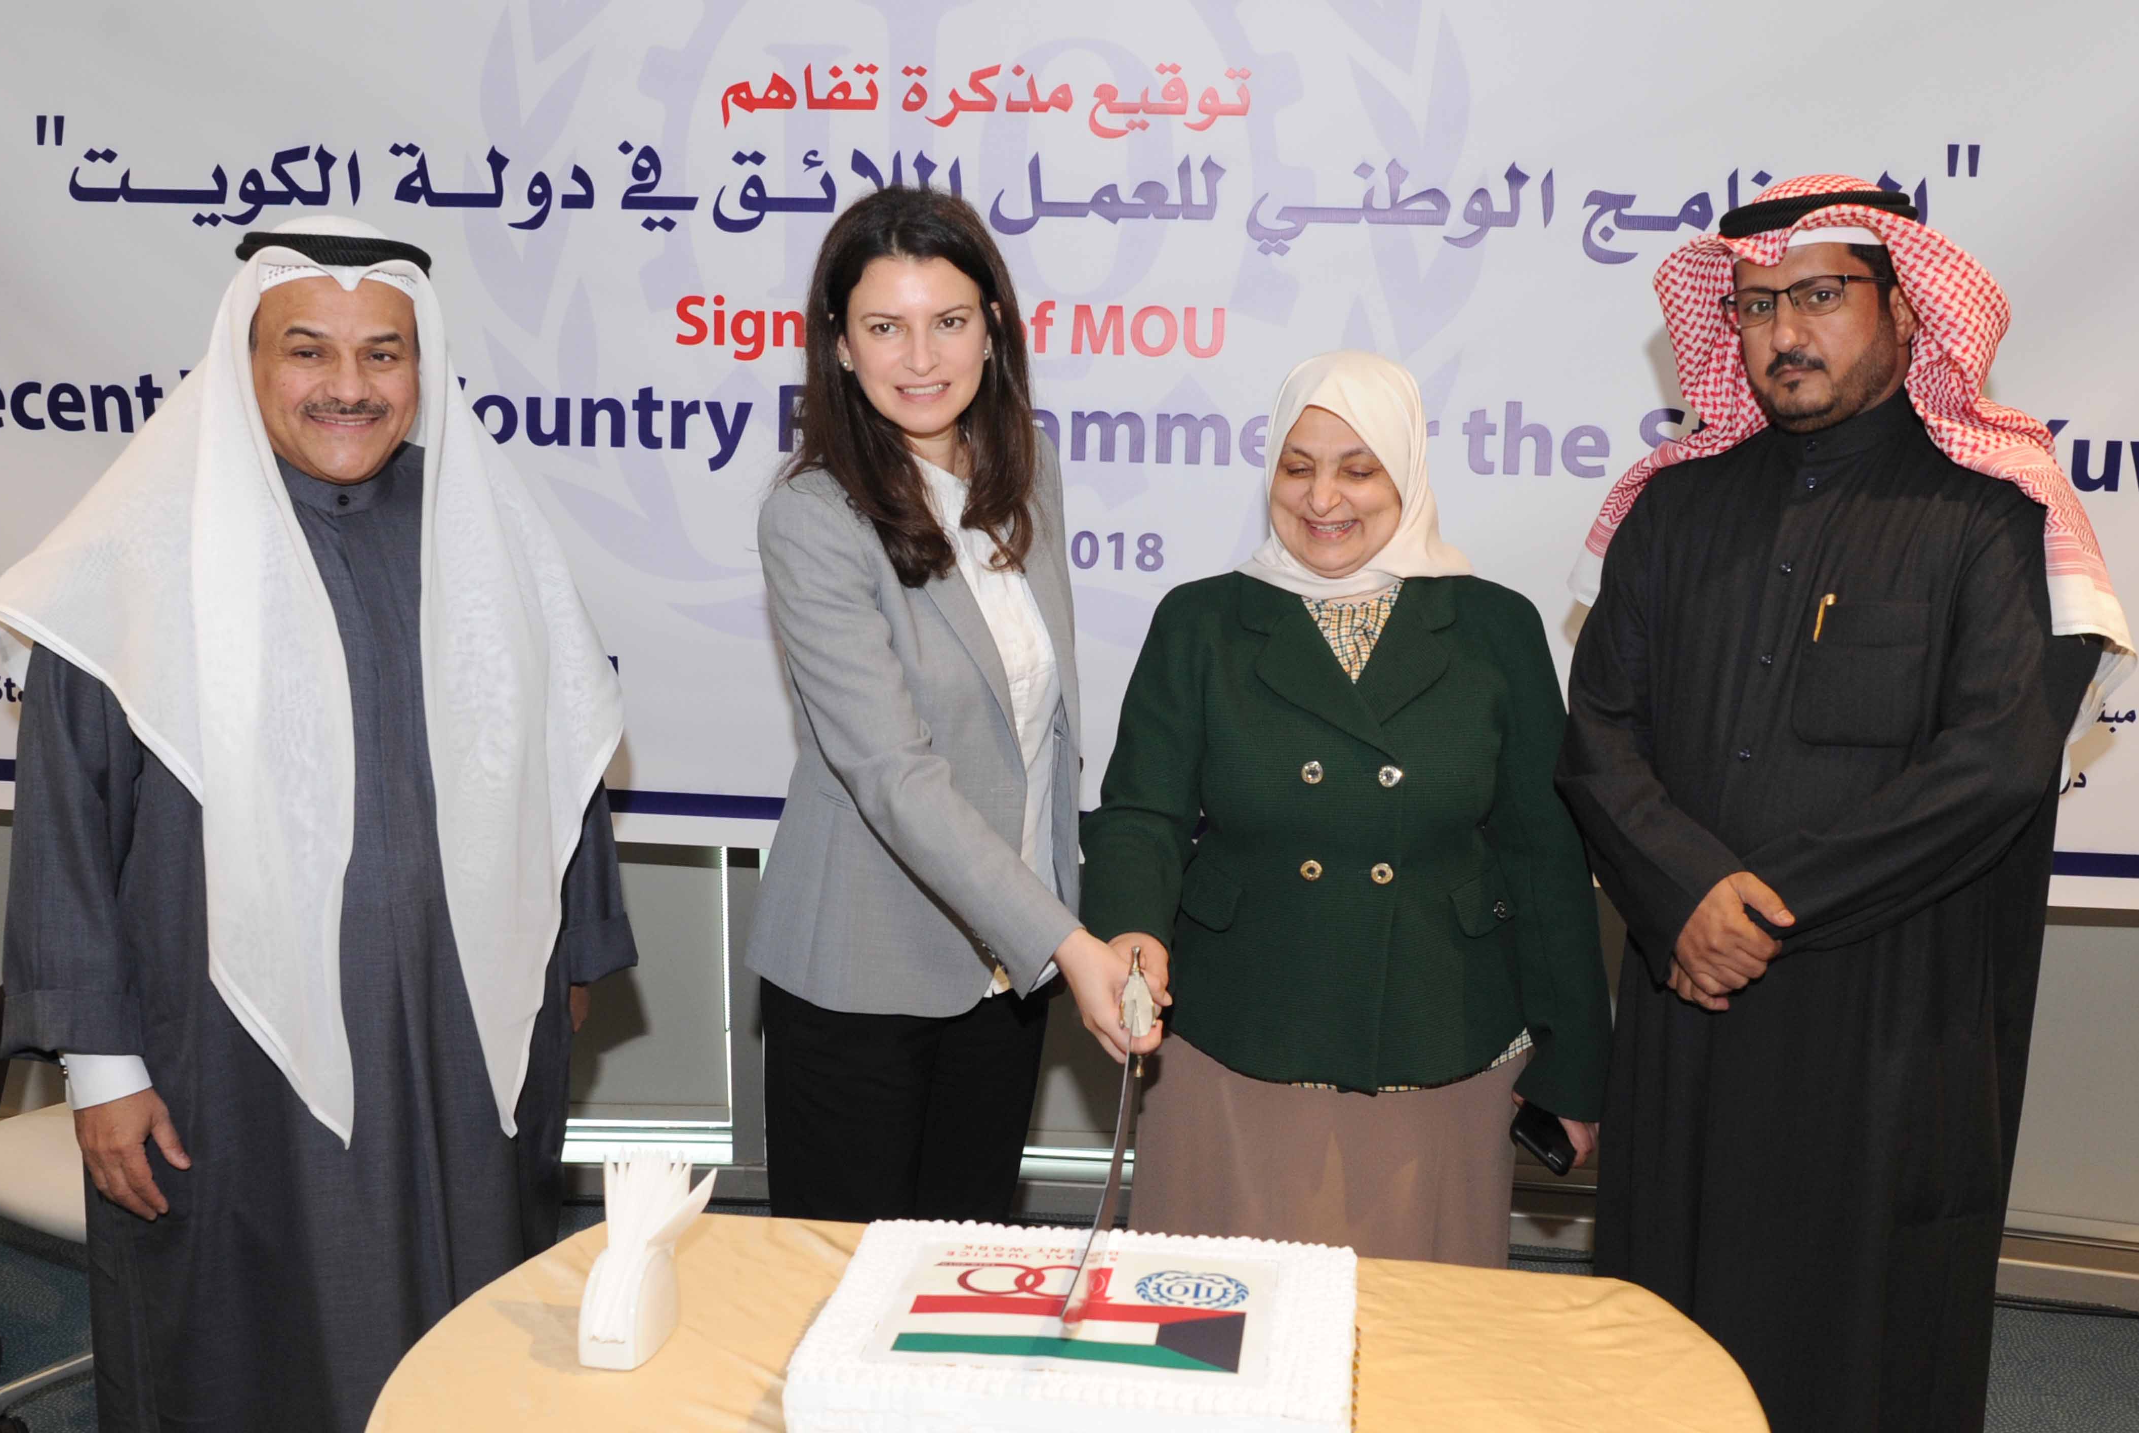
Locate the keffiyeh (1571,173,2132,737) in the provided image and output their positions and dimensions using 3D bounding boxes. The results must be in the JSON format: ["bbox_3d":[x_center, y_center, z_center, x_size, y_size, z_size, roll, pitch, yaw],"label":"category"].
[{"bbox_3d":[0.797,-0.258,1.470,0.520,0.590,0.330,8,11,42],"label":"keffiyeh"}]

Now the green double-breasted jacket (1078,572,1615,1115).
[{"bbox_3d":[0.281,0.126,1.500,0.550,0.580,0.360,3,8,10],"label":"green double-breasted jacket"}]

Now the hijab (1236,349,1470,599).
[{"bbox_3d":[0.291,-0.251,1.480,0.230,0.250,0.240,4,8,18],"label":"hijab"}]

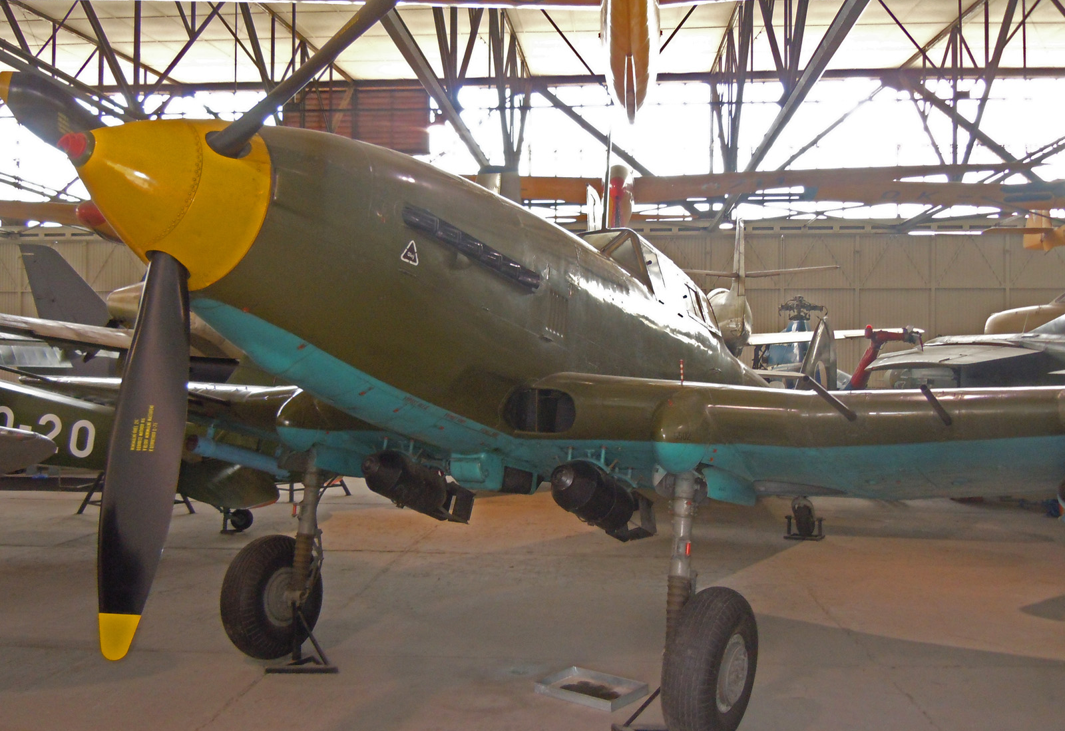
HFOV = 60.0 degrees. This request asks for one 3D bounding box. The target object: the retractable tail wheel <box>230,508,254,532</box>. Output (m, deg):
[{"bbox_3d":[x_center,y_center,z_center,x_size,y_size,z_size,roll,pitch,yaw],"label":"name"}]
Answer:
[{"bbox_3d":[-3.550,1.890,11.300,0.280,0.280,0.120,0,-2,5],"label":"retractable tail wheel"}]

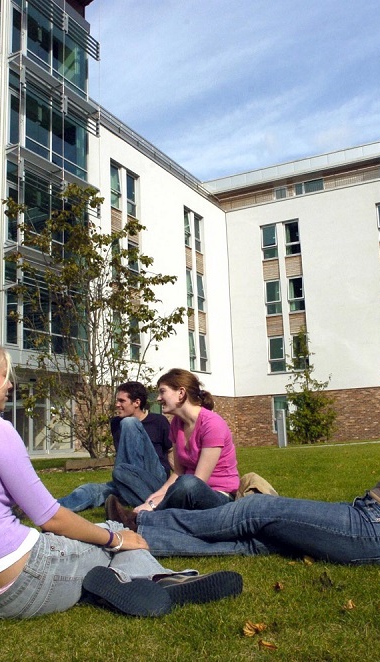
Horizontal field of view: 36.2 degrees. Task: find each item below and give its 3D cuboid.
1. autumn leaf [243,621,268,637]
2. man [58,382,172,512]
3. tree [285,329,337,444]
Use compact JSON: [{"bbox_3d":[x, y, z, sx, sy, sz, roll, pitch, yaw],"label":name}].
[{"bbox_3d":[0.161,0.731,1.430,0.065,0.030,0.050,-2,-10,0],"label":"autumn leaf"},{"bbox_3d":[-0.512,0.761,3.930,0.880,0.870,0.600,6,-13,-37],"label":"man"},{"bbox_3d":[5.061,2.310,24.741,2.150,4.900,2.150,-2,-10,0],"label":"tree"}]

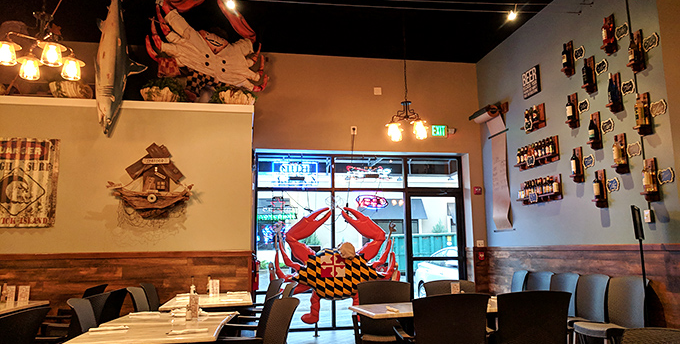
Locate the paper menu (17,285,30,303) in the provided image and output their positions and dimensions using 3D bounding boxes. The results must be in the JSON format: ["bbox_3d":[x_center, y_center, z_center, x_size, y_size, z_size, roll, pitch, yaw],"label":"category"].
[{"bbox_3d":[-2.921,1.134,4.710,0.102,0.162,0.030,1,-9,-10],"label":"paper menu"}]

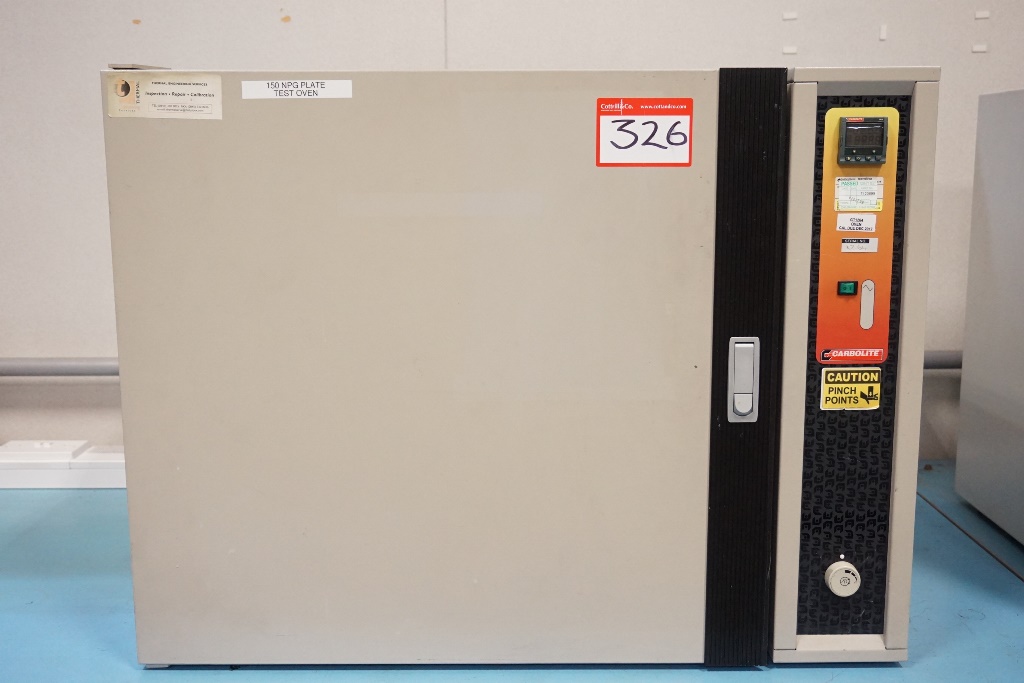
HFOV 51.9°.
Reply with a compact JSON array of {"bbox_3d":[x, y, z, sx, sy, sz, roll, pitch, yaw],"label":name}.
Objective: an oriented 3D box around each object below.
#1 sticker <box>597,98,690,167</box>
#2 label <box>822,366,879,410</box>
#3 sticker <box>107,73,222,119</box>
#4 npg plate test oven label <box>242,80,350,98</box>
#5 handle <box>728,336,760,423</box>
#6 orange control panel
[{"bbox_3d":[0.137,-0.216,1.089,0.099,0.070,0.002,0,9,0],"label":"sticker"},{"bbox_3d":[0.369,0.052,1.143,0.064,0.046,0.002,-1,9,0],"label":"label"},{"bbox_3d":[-0.357,-0.252,1.083,0.116,0.045,0.002,1,9,0],"label":"sticker"},{"bbox_3d":[-0.221,-0.259,1.083,0.113,0.018,0.002,-1,9,0],"label":"npg plate test oven label"},{"bbox_3d":[0.249,0.042,1.128,0.032,0.094,0.014,0,9,0],"label":"handle"},{"bbox_3d":[0.367,-0.109,1.113,0.077,0.272,0.014,0,9,0],"label":"orange control panel"}]

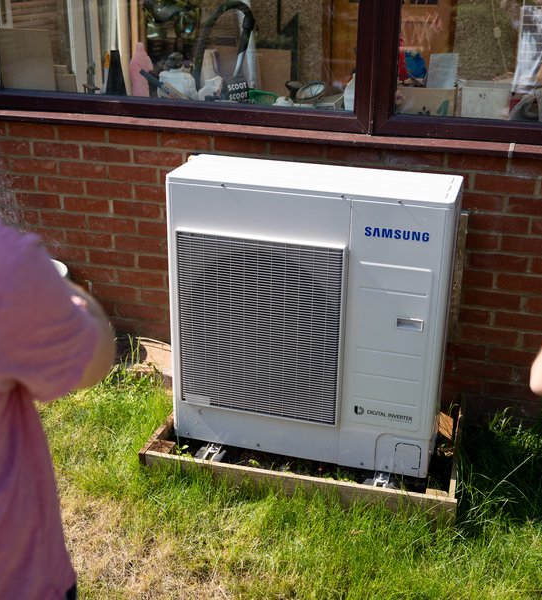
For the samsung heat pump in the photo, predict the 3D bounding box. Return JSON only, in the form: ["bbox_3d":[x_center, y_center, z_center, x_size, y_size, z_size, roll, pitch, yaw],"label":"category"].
[{"bbox_3d":[0.145,0.047,3.028,0.940,0.998,0.330,7,24,14],"label":"samsung heat pump"}]

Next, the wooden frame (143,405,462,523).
[{"bbox_3d":[0.152,0.540,3.236,1.120,0.100,0.670,6,23,12],"label":"wooden frame"}]

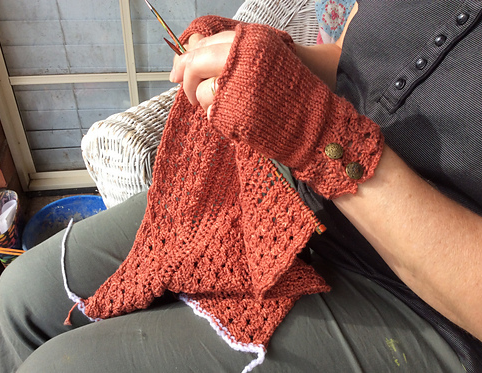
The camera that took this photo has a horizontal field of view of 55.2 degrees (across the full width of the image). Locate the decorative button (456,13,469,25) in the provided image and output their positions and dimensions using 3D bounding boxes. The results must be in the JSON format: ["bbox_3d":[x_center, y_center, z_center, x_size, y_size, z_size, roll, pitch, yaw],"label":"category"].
[{"bbox_3d":[0.243,-0.183,0.505,0.005,0.013,0.013,30,19,-44],"label":"decorative button"}]

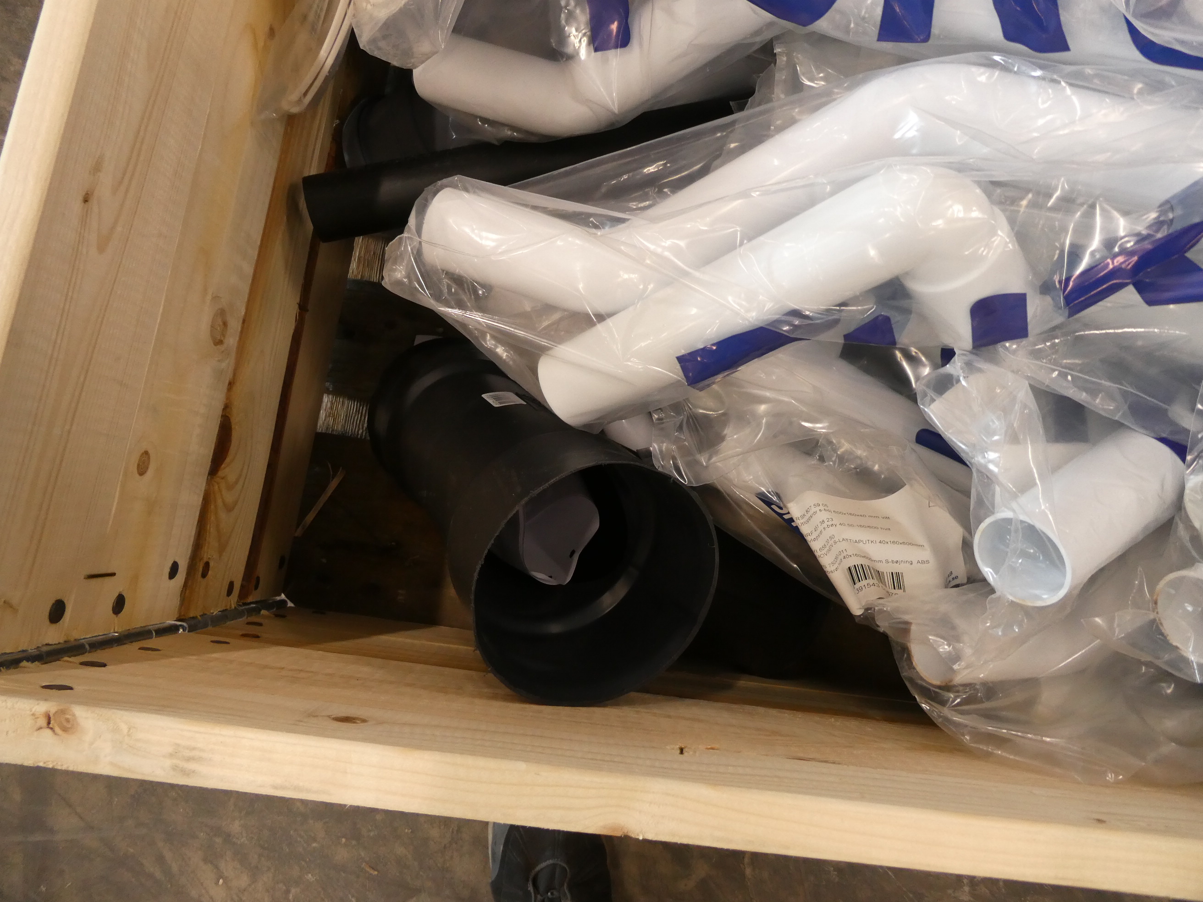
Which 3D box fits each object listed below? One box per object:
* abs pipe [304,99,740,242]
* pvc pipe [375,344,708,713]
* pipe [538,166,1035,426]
[{"bbox_3d":[-0.007,-0.187,0.531,0.350,0.041,0.041,-13,91,-5],"label":"abs pipe"},{"bbox_3d":[-0.059,0.018,0.520,0.125,0.303,0.125,0,108,-24],"label":"pvc pipe"},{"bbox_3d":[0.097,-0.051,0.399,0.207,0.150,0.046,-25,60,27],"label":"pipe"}]

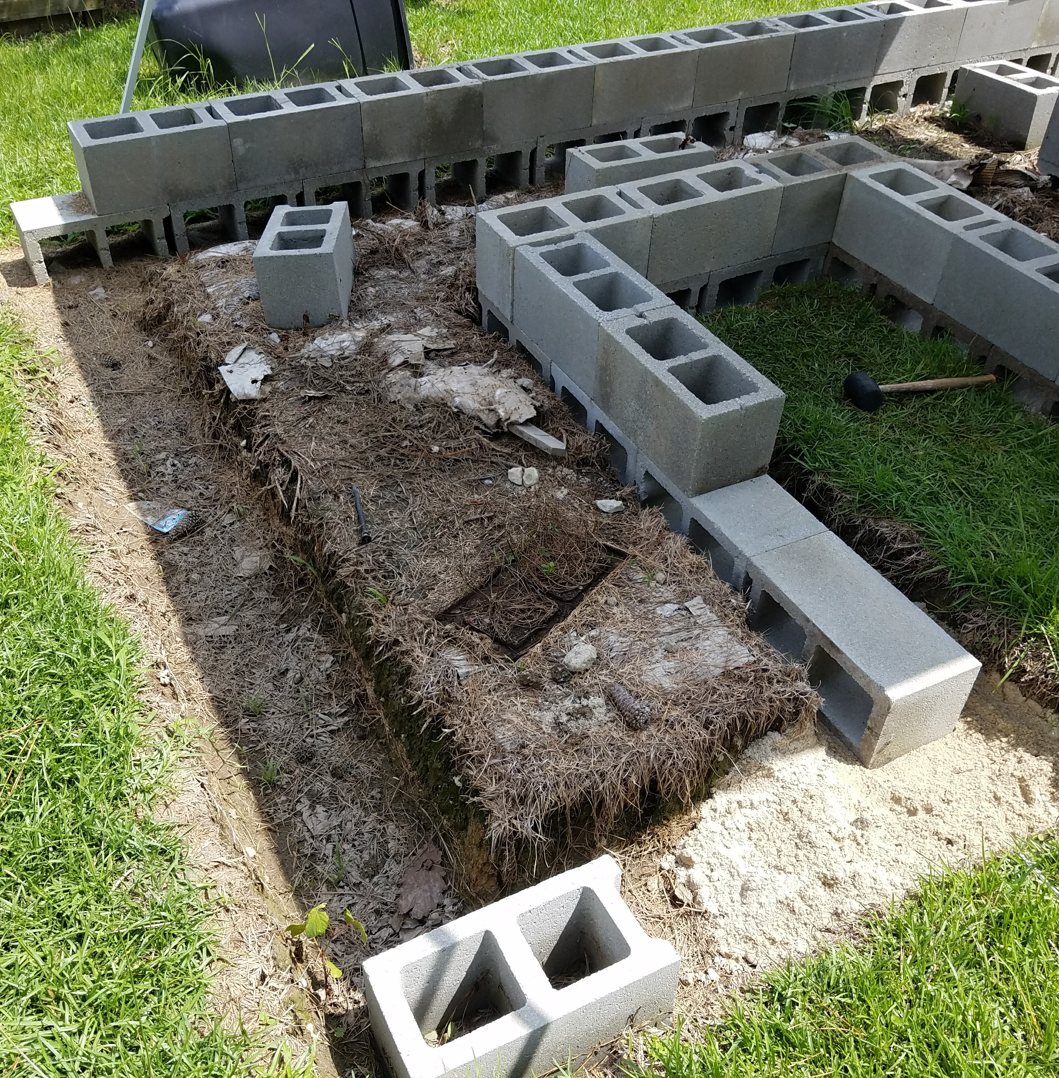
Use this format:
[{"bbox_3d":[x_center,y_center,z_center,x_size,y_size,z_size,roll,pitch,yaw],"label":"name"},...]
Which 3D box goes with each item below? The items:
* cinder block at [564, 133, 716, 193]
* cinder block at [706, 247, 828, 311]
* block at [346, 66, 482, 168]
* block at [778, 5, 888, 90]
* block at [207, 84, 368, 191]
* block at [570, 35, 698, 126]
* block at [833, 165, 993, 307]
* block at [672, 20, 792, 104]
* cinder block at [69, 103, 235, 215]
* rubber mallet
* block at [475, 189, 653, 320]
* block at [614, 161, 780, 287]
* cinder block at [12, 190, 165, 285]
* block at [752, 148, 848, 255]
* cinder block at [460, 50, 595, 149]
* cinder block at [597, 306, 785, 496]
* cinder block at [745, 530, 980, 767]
[{"bbox_3d":[0.335,-1.094,3.305,0.397,0.195,0.194,-15,44,-18],"label":"cinder block"},{"bbox_3d":[0.614,-0.757,3.087,0.397,0.194,0.194,-18,44,-21],"label":"cinder block"},{"bbox_3d":[-0.363,-1.321,3.364,0.397,0.195,0.194,-18,45,-21],"label":"block"},{"bbox_3d":[1.056,-1.792,3.944,0.397,0.194,0.194,-18,44,-20],"label":"block"},{"bbox_3d":[-0.724,-1.215,3.251,0.397,0.194,0.194,-18,44,-20],"label":"block"},{"bbox_3d":[0.344,-1.552,3.642,0.397,0.195,0.194,-18,45,-21],"label":"block"},{"bbox_3d":[1.033,-0.817,2.868,0.194,0.195,0.397,-18,45,-21],"label":"block"},{"bbox_3d":[0.697,-1.668,3.781,0.397,0.195,0.194,-18,45,-21],"label":"block"},{"bbox_3d":[-1.069,-1.089,3.085,0.397,0.195,0.194,-18,45,-21],"label":"cinder block"},{"bbox_3d":[0.951,-0.373,2.596,0.380,0.066,0.105,-6,41,-11],"label":"rubber mallet"},{"bbox_3d":[0.091,-0.733,2.753,0.397,0.194,0.194,-18,45,-21],"label":"block"},{"bbox_3d":[0.445,-0.850,2.894,0.397,0.194,0.194,-18,45,-21],"label":"block"},{"bbox_3d":[-1.260,-0.893,3.171,0.397,0.194,0.194,-18,44,-20],"label":"cinder block"},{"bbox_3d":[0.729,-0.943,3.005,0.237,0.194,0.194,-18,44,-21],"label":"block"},{"bbox_3d":[-0.011,-1.447,3.529,0.397,0.194,0.194,-18,44,-20],"label":"cinder block"},{"bbox_3d":[0.325,-0.298,2.278,0.194,0.194,0.397,-18,44,-20],"label":"cinder block"},{"bbox_3d":[0.597,0.199,2.018,0.194,0.194,0.397,-19,45,-21],"label":"cinder block"}]

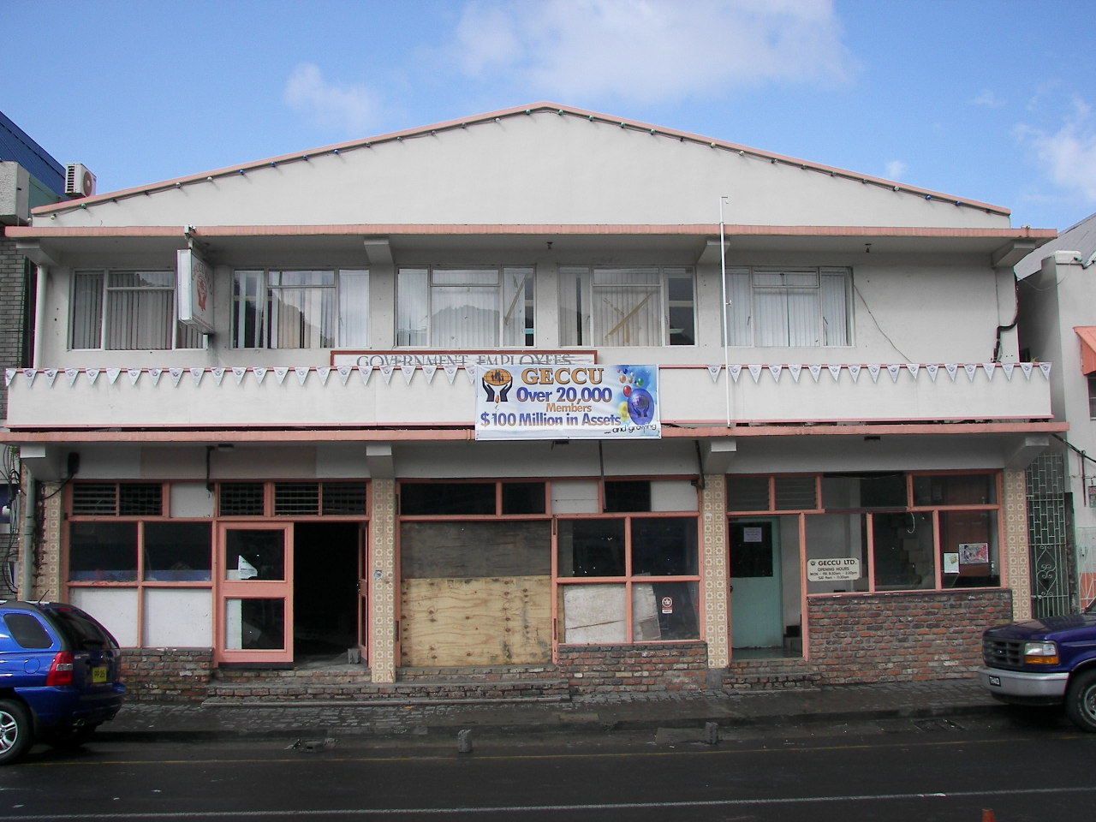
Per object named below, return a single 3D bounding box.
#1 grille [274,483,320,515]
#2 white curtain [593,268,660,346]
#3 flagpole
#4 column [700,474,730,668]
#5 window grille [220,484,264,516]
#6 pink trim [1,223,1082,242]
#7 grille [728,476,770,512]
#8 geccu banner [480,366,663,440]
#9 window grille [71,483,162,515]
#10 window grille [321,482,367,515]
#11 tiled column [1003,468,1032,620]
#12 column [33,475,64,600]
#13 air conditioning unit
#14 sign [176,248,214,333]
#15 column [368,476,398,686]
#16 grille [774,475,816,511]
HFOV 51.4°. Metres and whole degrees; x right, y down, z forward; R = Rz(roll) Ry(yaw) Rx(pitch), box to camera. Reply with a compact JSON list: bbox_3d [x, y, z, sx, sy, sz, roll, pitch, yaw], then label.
[{"bbox_3d":[-3.419,1.205,15.571,0.630,0.454,0.060,0,-6,-3],"label":"grille"},{"bbox_3d":[1.115,-1.466,16.194,0.963,1.122,0.080,0,-6,-3],"label":"white curtain"},{"bbox_3d":[2.308,-1.307,14.862,0.050,3.044,0.050,0,-6,-3],"label":"flagpole"},{"bbox_3d":[2.313,2.240,15.964,0.308,2.664,0.320,0,-6,-4],"label":"column"},{"bbox_3d":[-4.186,1.217,15.643,0.594,0.445,0.060,0,-6,-4],"label":"window grille"},{"bbox_3d":[-0.049,-2.354,15.003,13.816,0.132,0.120,0,-6,-3],"label":"pink trim"},{"bbox_3d":[2.789,1.164,15.885,0.607,0.499,0.060,0,-6,-3],"label":"grille"},{"bbox_3d":[0.263,-0.107,14.662,2.382,0.969,0.030,0,-6,-3],"label":"geccu banner"},{"bbox_3d":[-5.849,1.207,15.525,1.205,0.441,0.060,0,-6,-4],"label":"window grille"},{"bbox_3d":[-2.785,1.202,15.603,0.639,0.467,0.060,0,-6,-3],"label":"window grille"},{"bbox_3d":[6.635,2.163,16.281,0.323,2.646,0.320,0,-6,-4],"label":"tiled column"},{"bbox_3d":[-6.661,2.287,15.317,0.316,2.707,0.320,0,-6,-4],"label":"column"},{"bbox_3d":[-8.875,-4.292,21.672,0.291,0.562,0.810,0,-6,-4],"label":"air conditioning unit"},{"bbox_3d":[-4.561,-1.512,14.779,0.167,0.883,1.176,0,-6,-4],"label":"sign"},{"bbox_3d":[-2.228,2.303,15.557,0.324,2.732,0.310,0,-6,-3],"label":"column"},{"bbox_3d":[3.514,1.178,16.198,0.618,0.479,0.060,0,-6,-4],"label":"grille"}]

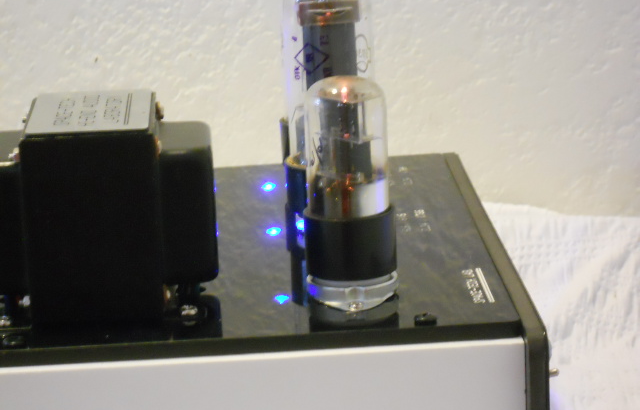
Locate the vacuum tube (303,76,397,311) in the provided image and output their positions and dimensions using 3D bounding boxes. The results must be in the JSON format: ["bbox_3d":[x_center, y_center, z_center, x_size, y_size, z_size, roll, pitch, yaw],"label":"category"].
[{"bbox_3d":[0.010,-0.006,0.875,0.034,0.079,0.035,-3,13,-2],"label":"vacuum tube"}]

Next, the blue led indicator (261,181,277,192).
[{"bbox_3d":[-0.022,-0.008,1.060,0.006,0.003,0.006,-3,13,-2],"label":"blue led indicator"}]

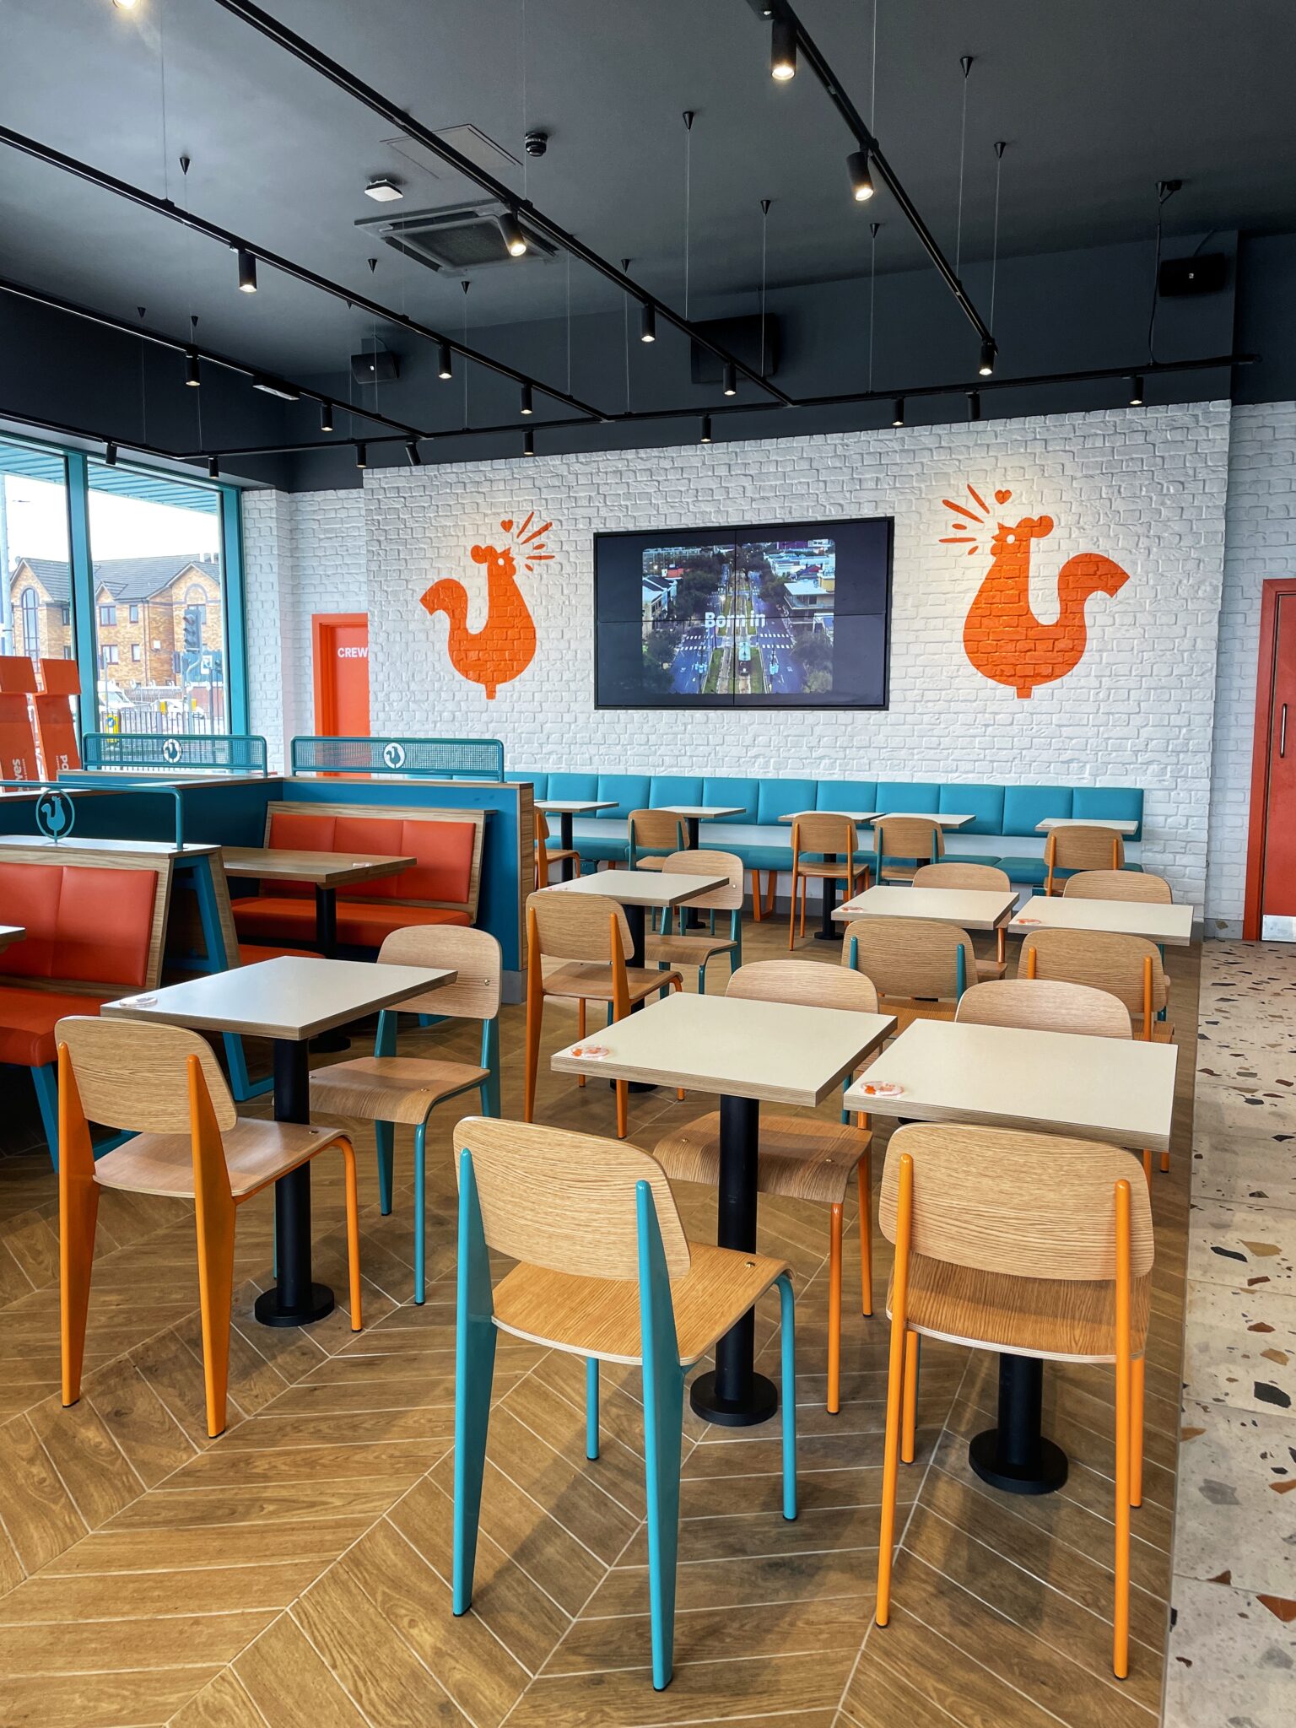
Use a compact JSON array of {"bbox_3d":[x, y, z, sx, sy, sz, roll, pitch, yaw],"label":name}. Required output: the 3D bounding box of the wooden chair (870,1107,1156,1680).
[{"bbox_3d":[0.591,0.747,2.092,0.415,0.790,0.495,3,7,19],"label":"wooden chair"}]

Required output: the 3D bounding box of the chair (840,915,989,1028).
[{"bbox_3d":[0.804,0.530,3.889,0.418,0.802,0.491,3,7,20],"label":"chair"}]

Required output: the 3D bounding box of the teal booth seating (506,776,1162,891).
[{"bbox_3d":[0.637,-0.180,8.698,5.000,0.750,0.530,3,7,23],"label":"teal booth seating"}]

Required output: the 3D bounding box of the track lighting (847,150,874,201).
[{"bbox_3d":[0.689,-2.222,4.200,0.064,0.155,0.064,-3,-10,-27],"label":"track lighting"}]

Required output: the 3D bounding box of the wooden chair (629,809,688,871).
[{"bbox_3d":[0.136,0.057,7.939,0.418,0.802,0.491,3,7,22],"label":"wooden chair"}]

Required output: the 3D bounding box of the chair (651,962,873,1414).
[{"bbox_3d":[0.268,0.655,2.797,0.418,0.802,0.491,3,7,21],"label":"chair"}]

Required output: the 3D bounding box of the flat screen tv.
[{"bbox_3d":[0.614,-1.655,8.792,2.113,1.227,0.090,3,7,23],"label":"flat screen tv"}]

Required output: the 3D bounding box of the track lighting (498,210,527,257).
[{"bbox_3d":[-0.490,-2.278,4.700,0.064,0.155,0.064,-26,-12,39],"label":"track lighting"}]

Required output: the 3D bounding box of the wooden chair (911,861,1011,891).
[{"bbox_3d":[1.126,0.429,4.767,0.418,0.802,0.491,2,7,17],"label":"wooden chair"}]

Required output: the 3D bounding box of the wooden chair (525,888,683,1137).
[{"bbox_3d":[-0.150,0.461,4.447,0.418,0.802,0.491,3,7,24],"label":"wooden chair"}]

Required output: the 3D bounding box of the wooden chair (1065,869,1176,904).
[{"bbox_3d":[1.640,0.452,4.588,0.418,0.802,0.491,3,7,21],"label":"wooden chair"}]

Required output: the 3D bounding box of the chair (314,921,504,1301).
[{"bbox_3d":[-0.633,0.597,3.263,0.418,0.802,0.491,3,7,20],"label":"chair"}]

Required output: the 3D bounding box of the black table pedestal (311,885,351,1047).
[{"bbox_3d":[-1.307,0.399,5.307,0.175,0.720,0.175,3,7,23],"label":"black table pedestal"}]

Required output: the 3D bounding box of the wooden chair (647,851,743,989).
[{"bbox_3d":[0.134,0.375,5.200,0.418,0.802,0.491,4,8,29],"label":"wooden chair"}]

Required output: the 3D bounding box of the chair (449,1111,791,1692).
[{"bbox_3d":[-0.032,0.738,2.072,0.418,0.802,0.491,4,7,27],"label":"chair"}]

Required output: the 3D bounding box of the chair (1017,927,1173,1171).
[{"bbox_3d":[1.290,0.558,3.751,0.415,0.790,0.495,3,7,25],"label":"chair"}]

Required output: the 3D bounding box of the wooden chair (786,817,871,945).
[{"bbox_3d":[1.079,0.096,7.723,0.415,0.790,0.495,2,7,18],"label":"wooden chair"}]

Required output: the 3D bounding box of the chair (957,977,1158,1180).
[{"bbox_3d":[0.766,0.678,2.614,0.418,0.802,0.491,3,7,21],"label":"chair"}]

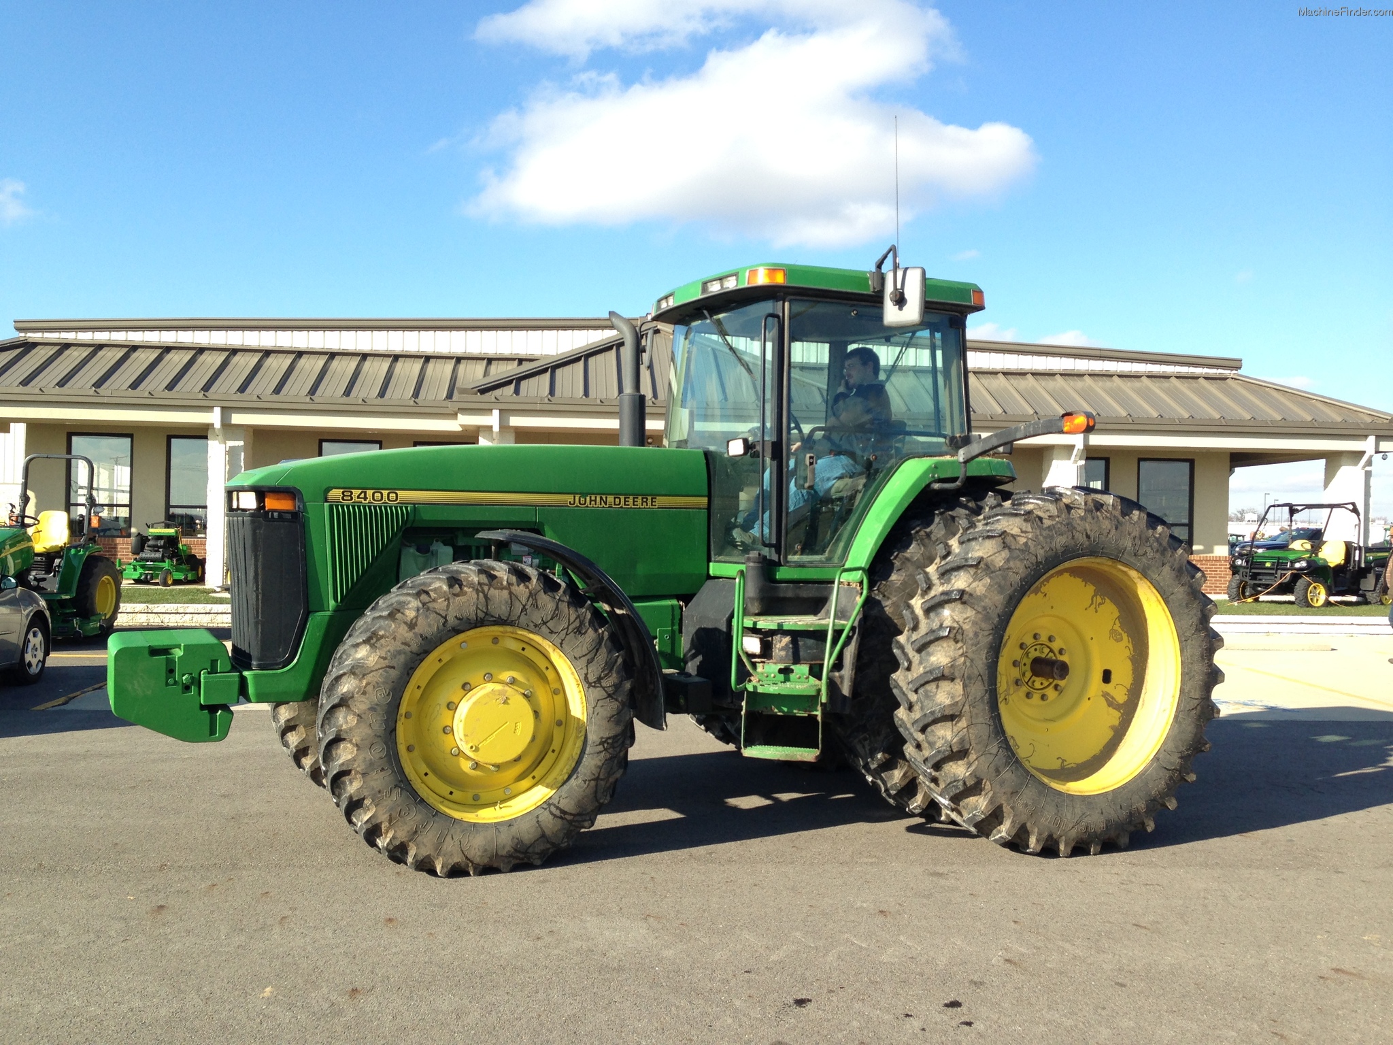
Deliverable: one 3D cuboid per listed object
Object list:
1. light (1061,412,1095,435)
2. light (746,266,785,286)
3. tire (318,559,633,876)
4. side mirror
[{"bbox_3d":[1.904,-0.494,6.629,0.075,0.105,0.170,0,2,-34],"label":"light"},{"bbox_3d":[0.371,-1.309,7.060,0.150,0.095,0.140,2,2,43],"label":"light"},{"bbox_3d":[-1.035,0.930,6.377,1.470,1.460,0.400,0,1,-26],"label":"tire"},{"bbox_3d":[1.109,-1.205,7.086,0.210,0.305,0.080,2,-5,29],"label":"side mirror"}]

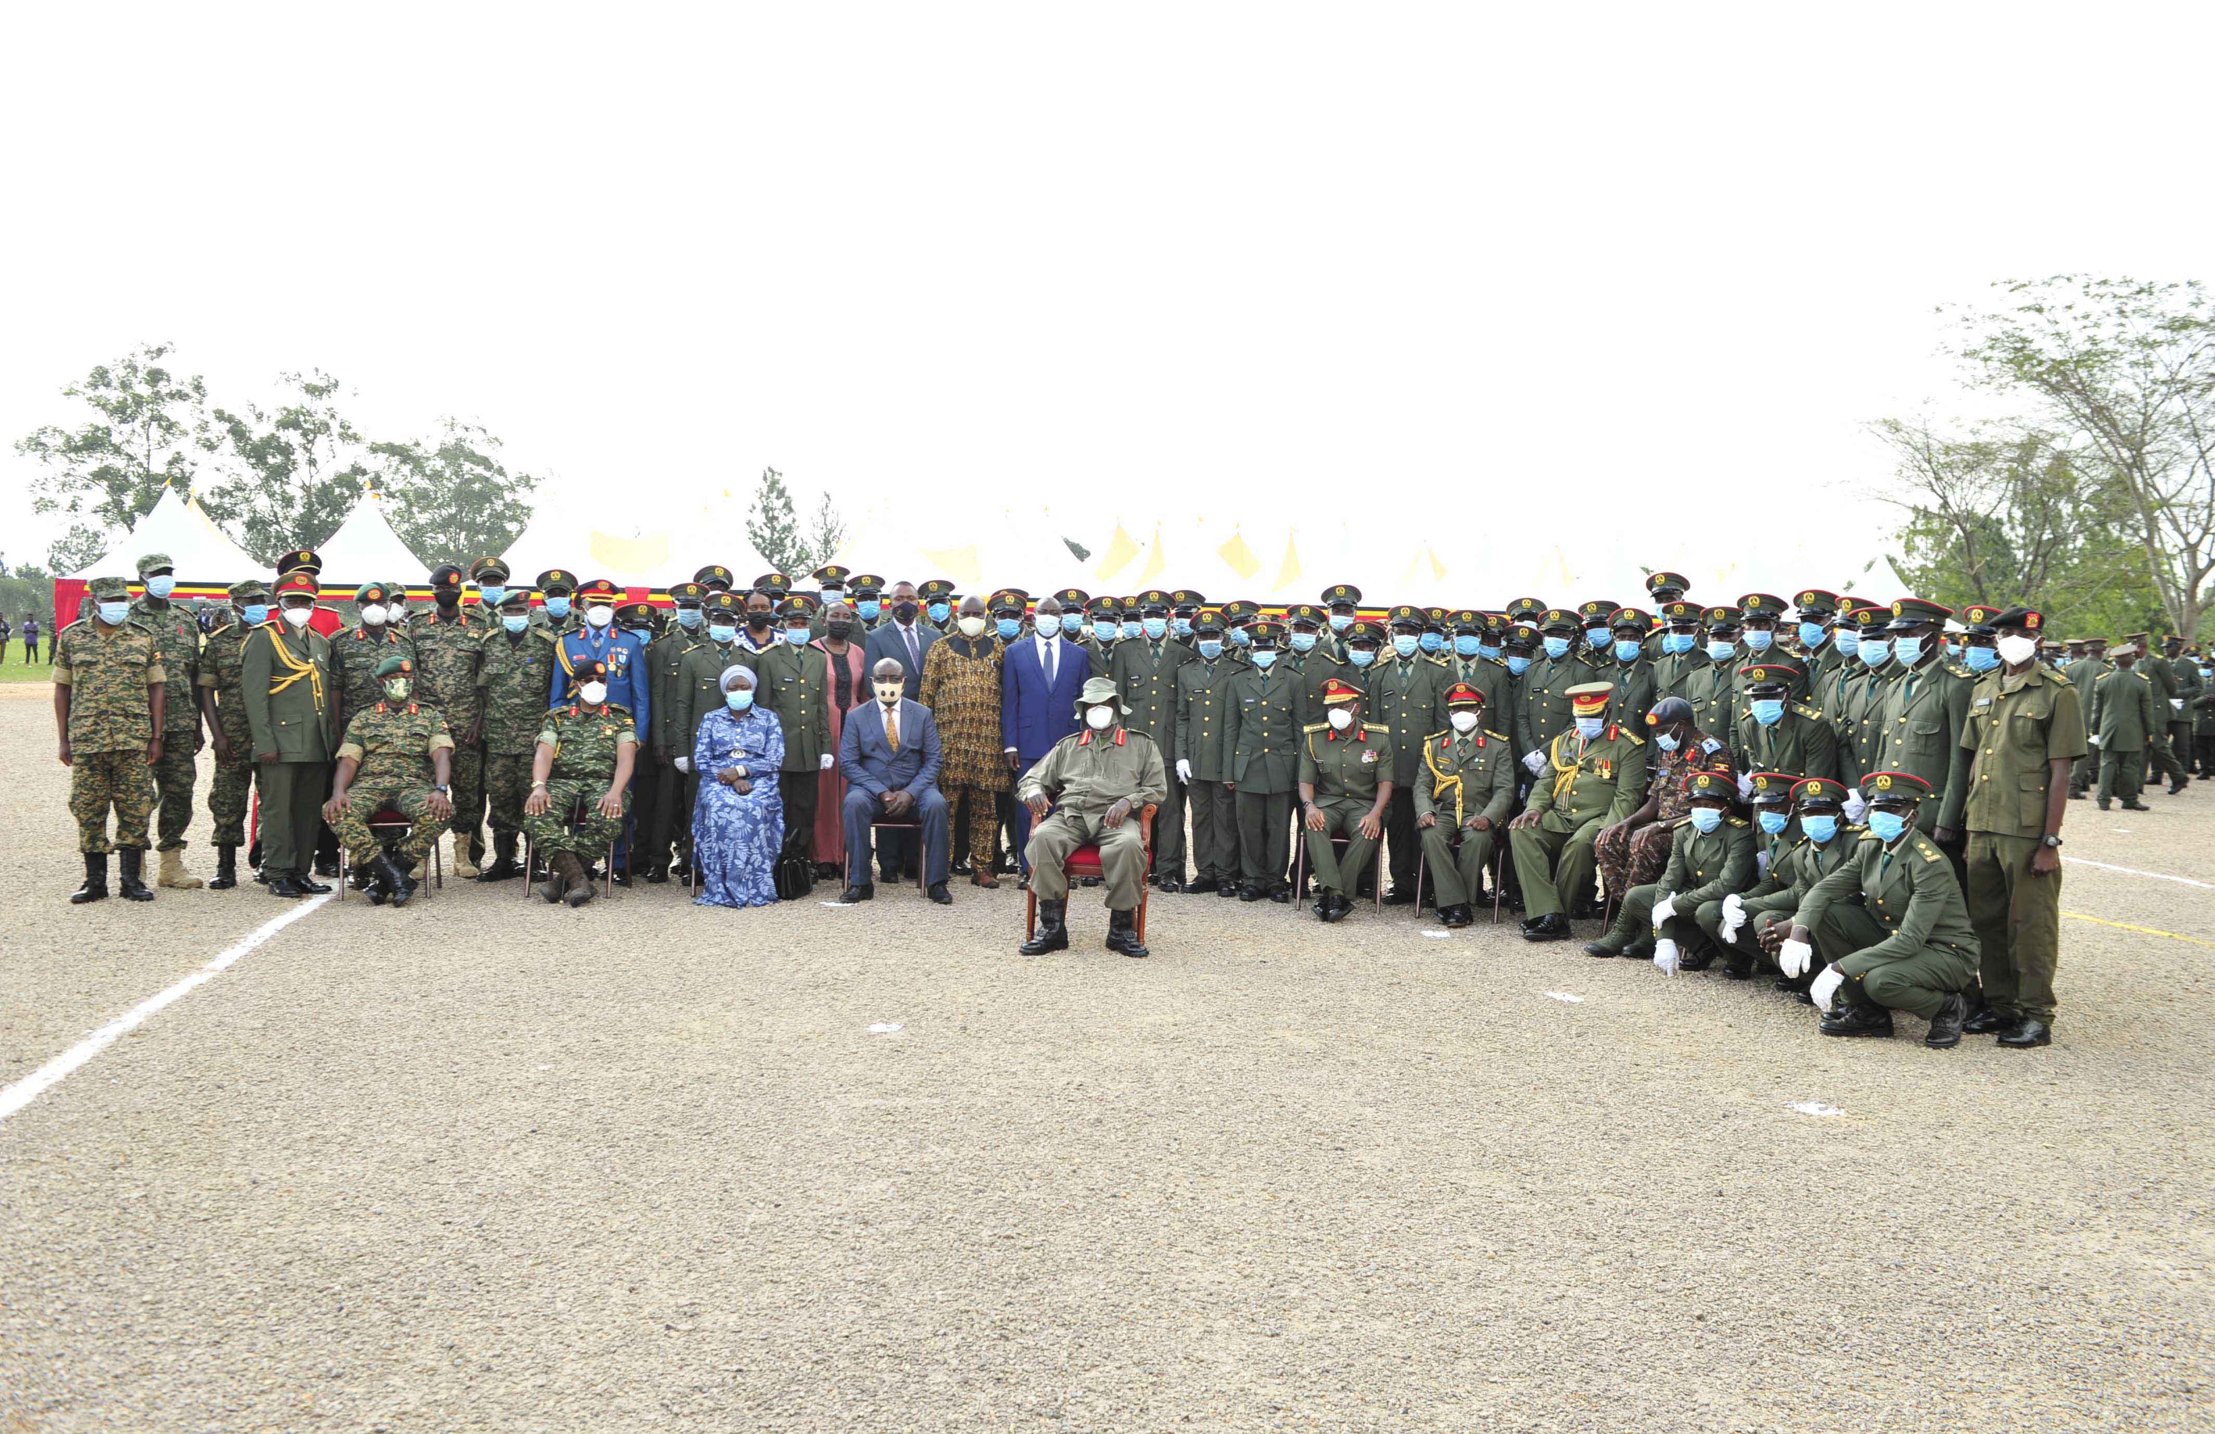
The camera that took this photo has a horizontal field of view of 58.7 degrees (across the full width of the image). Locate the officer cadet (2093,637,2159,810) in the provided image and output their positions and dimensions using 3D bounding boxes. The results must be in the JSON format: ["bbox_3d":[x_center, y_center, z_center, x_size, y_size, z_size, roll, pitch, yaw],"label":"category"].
[{"bbox_3d":[11.026,0.099,21.400,0.620,1.780,0.360,3,3,35],"label":"officer cadet"}]

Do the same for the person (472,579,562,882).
[{"bbox_3d":[-3.643,0.108,12.094,0.510,1.779,0.330,1,2,-6],"label":"person"}]

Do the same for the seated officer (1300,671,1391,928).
[{"bbox_3d":[1.381,0.463,11.380,0.550,1.320,0.800,2,2,6],"label":"seated officer"}]

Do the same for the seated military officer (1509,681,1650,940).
[{"bbox_3d":[2.625,0.488,10.851,0.700,1.360,0.860,3,3,27],"label":"seated military officer"}]

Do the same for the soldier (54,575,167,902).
[{"bbox_3d":[-5.424,0.105,10.700,0.600,1.740,0.360,1,2,-20],"label":"soldier"}]

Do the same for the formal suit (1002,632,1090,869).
[{"bbox_3d":[-0.349,0.236,11.815,0.540,1.470,0.320,1,2,-2],"label":"formal suit"}]

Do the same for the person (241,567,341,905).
[{"bbox_3d":[-4.581,0.088,11.050,0.380,1.790,0.540,3,3,40],"label":"person"}]

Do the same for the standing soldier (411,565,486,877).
[{"bbox_3d":[-3.902,0.047,11.661,0.490,1.840,0.340,1,3,-16],"label":"standing soldier"}]

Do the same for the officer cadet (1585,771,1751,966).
[{"bbox_3d":[2.809,0.734,9.779,0.630,0.970,0.760,3,3,38],"label":"officer cadet"}]

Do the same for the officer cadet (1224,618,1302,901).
[{"bbox_3d":[0.949,0.252,11.745,0.480,1.670,0.330,2,2,4],"label":"officer cadet"}]

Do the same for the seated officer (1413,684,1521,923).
[{"bbox_3d":[2.052,0.480,11.246,0.580,1.347,0.780,2,2,11],"label":"seated officer"}]

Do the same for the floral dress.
[{"bbox_3d":[-2.142,0.492,11.408,0.520,1.128,0.700,1,2,-3],"label":"floral dress"}]

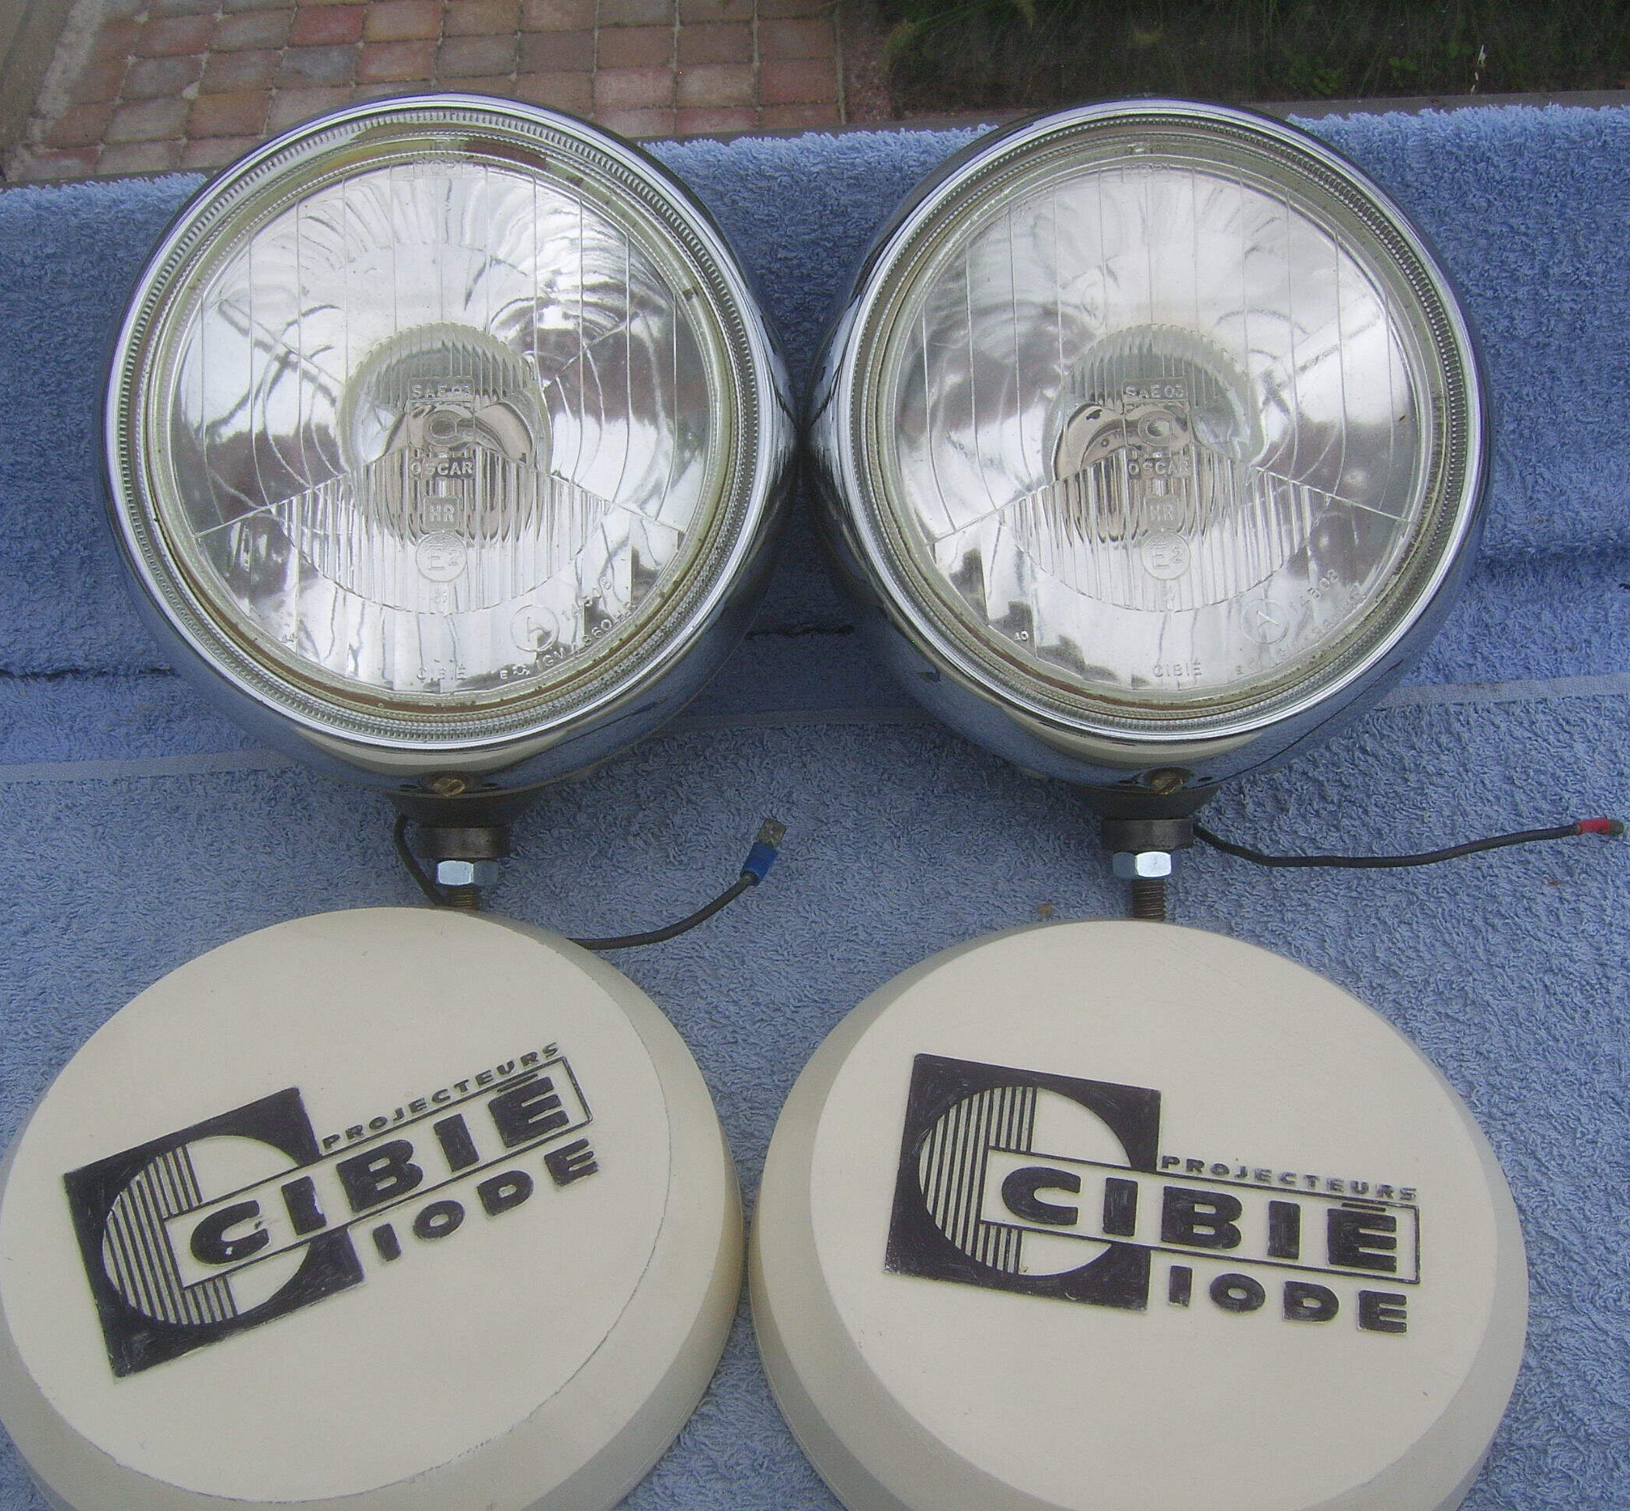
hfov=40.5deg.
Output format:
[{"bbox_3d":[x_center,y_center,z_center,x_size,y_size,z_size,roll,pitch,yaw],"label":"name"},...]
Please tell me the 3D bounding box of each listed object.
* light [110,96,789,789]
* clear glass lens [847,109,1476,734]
[{"bbox_3d":[-0.098,-0.082,0.618,0.188,0.110,0.190,0,85,-2],"label":"light"},{"bbox_3d":[0.087,-0.084,0.559,0.153,0.030,0.153,1,87,-1],"label":"clear glass lens"}]

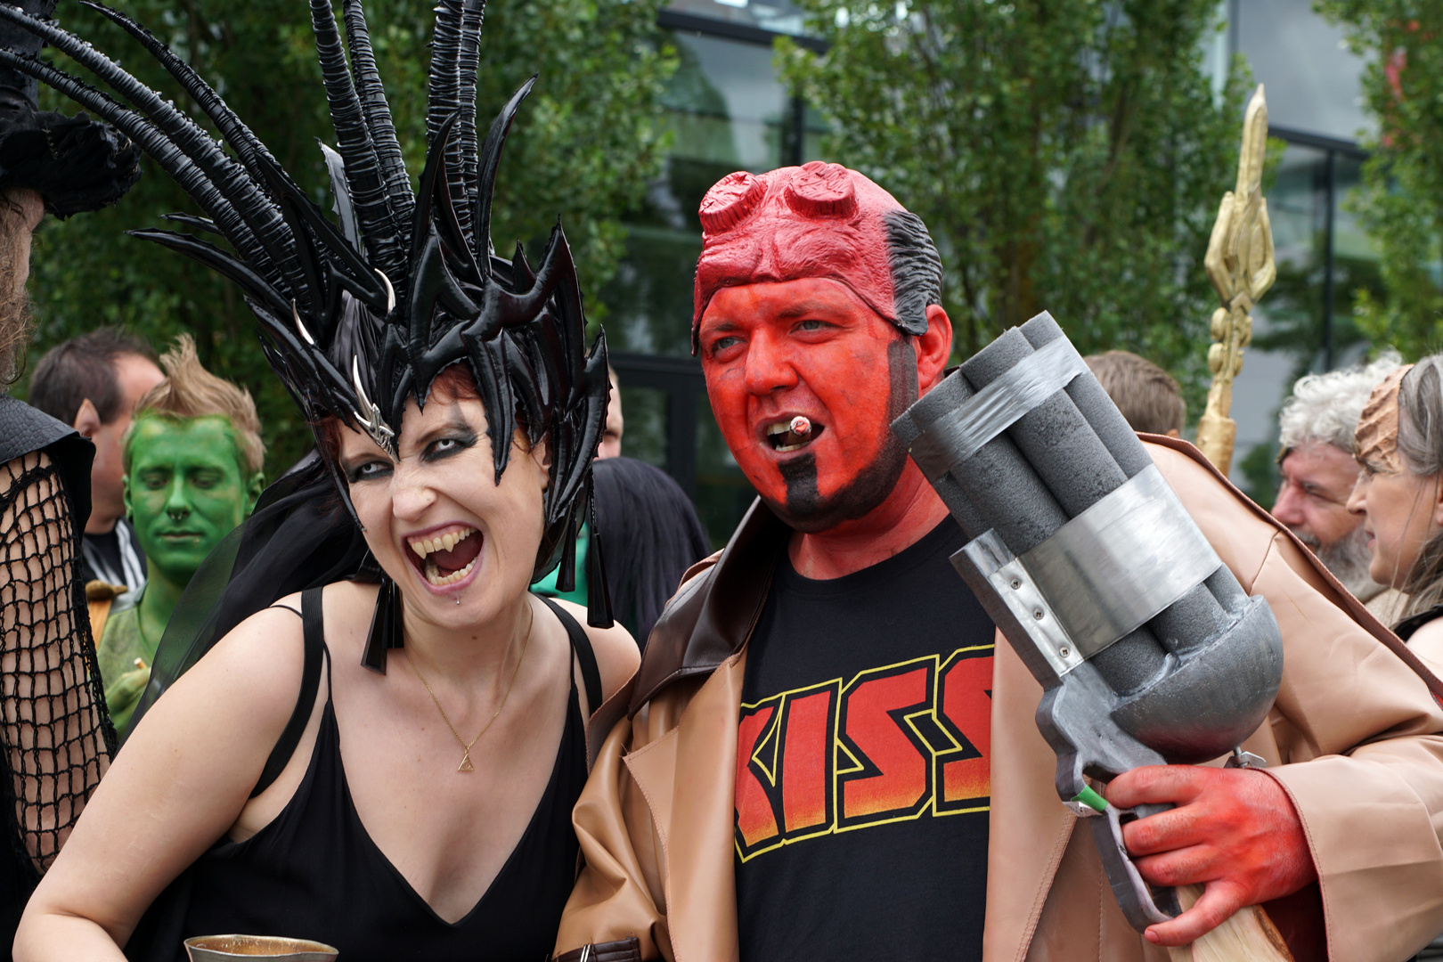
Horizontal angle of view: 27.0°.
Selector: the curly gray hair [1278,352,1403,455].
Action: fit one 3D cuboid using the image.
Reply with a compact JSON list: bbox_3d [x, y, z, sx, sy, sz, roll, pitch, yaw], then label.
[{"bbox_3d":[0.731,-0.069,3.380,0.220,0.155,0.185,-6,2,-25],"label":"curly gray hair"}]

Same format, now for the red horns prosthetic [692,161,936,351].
[{"bbox_3d":[0.066,-0.151,2.070,0.175,0.140,0.205,-8,-4,23],"label":"red horns prosthetic"}]

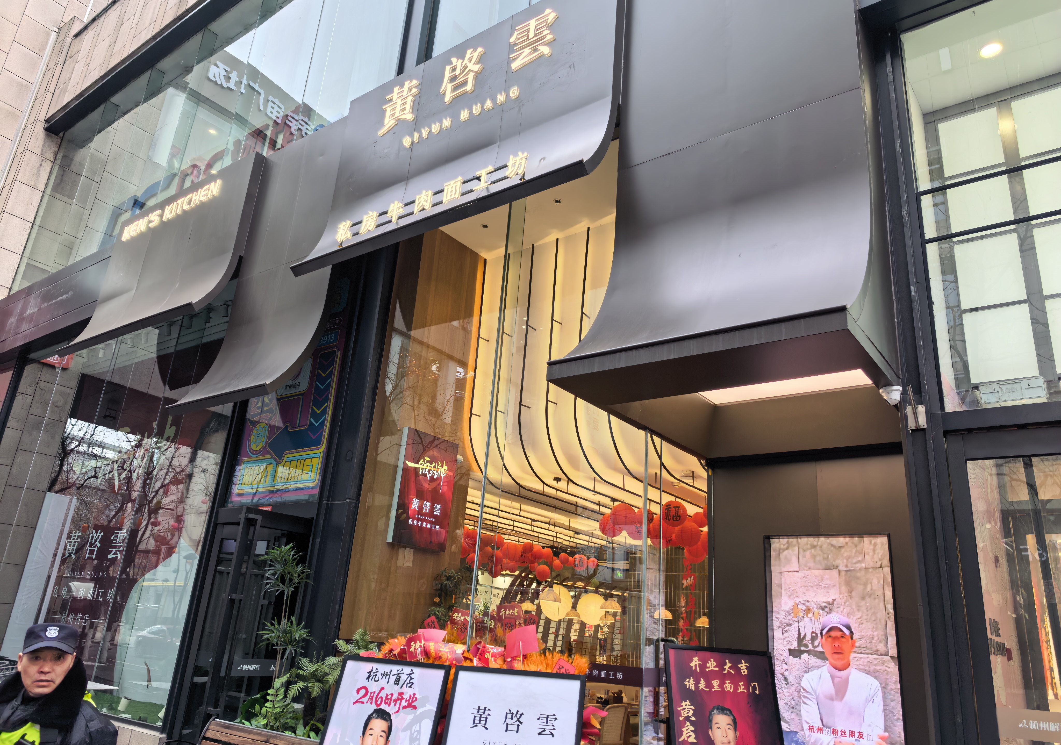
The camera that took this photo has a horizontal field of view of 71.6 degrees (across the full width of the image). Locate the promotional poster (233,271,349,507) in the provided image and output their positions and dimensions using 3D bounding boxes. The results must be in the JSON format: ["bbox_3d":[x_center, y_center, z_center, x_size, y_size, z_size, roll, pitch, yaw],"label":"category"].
[{"bbox_3d":[-3.087,0.189,9.521,1.850,2.960,0.080,-10,-24,35],"label":"promotional poster"}]

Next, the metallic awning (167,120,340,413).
[{"bbox_3d":[-3.148,-1.384,8.853,1.989,3.835,0.620,-10,-24,36],"label":"metallic awning"}]

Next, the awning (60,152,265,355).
[{"bbox_3d":[-5.455,-1.626,10.732,3.825,2.530,0.550,-10,-24,36],"label":"awning"}]

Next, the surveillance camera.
[{"bbox_3d":[2.199,0.142,4.477,0.125,0.105,0.125,19,-24,-36],"label":"surveillance camera"}]

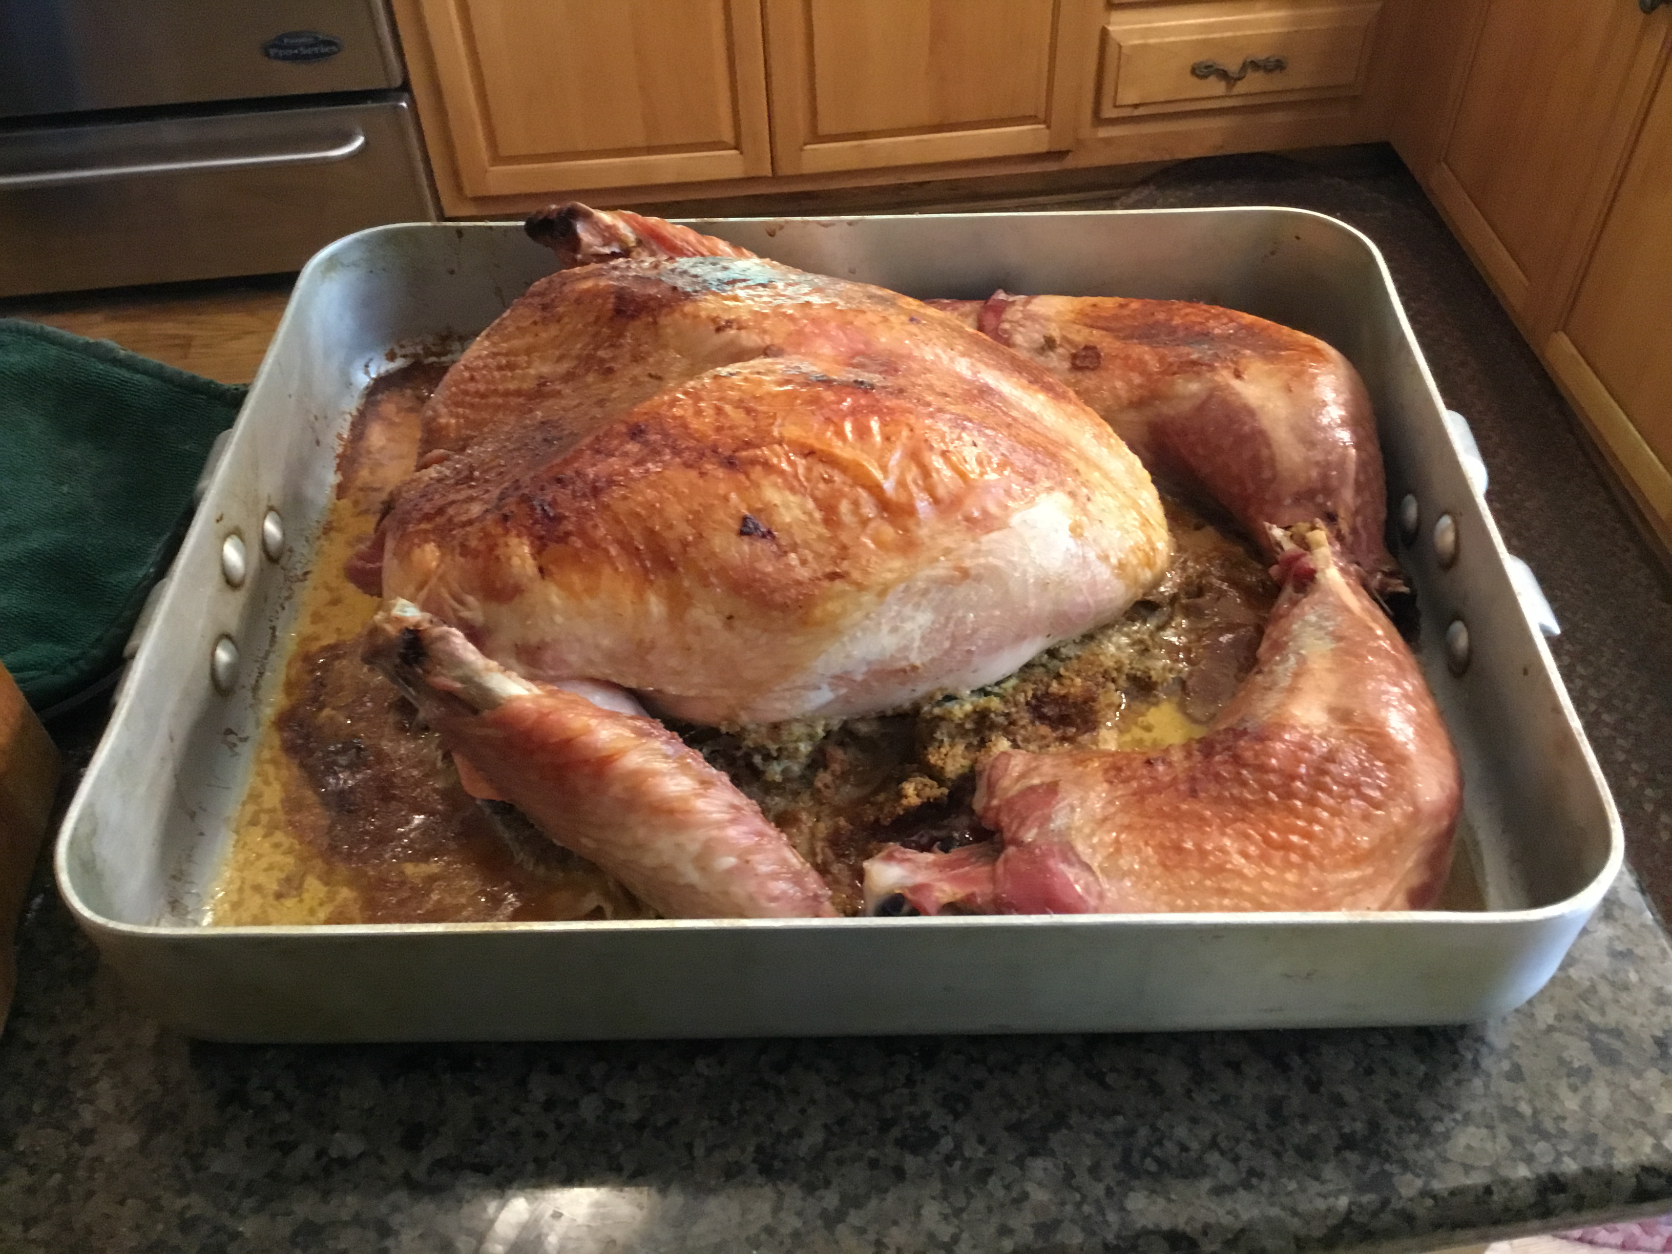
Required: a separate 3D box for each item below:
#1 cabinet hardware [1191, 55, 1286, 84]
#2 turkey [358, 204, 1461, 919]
[{"bbox_3d":[0.581,-0.802,2.154,0.140,0.029,0.028,-6,47,-4],"label":"cabinet hardware"},{"bbox_3d":[0.016,-0.046,0.525,0.386,0.129,0.321,-1,47,1],"label":"turkey"}]

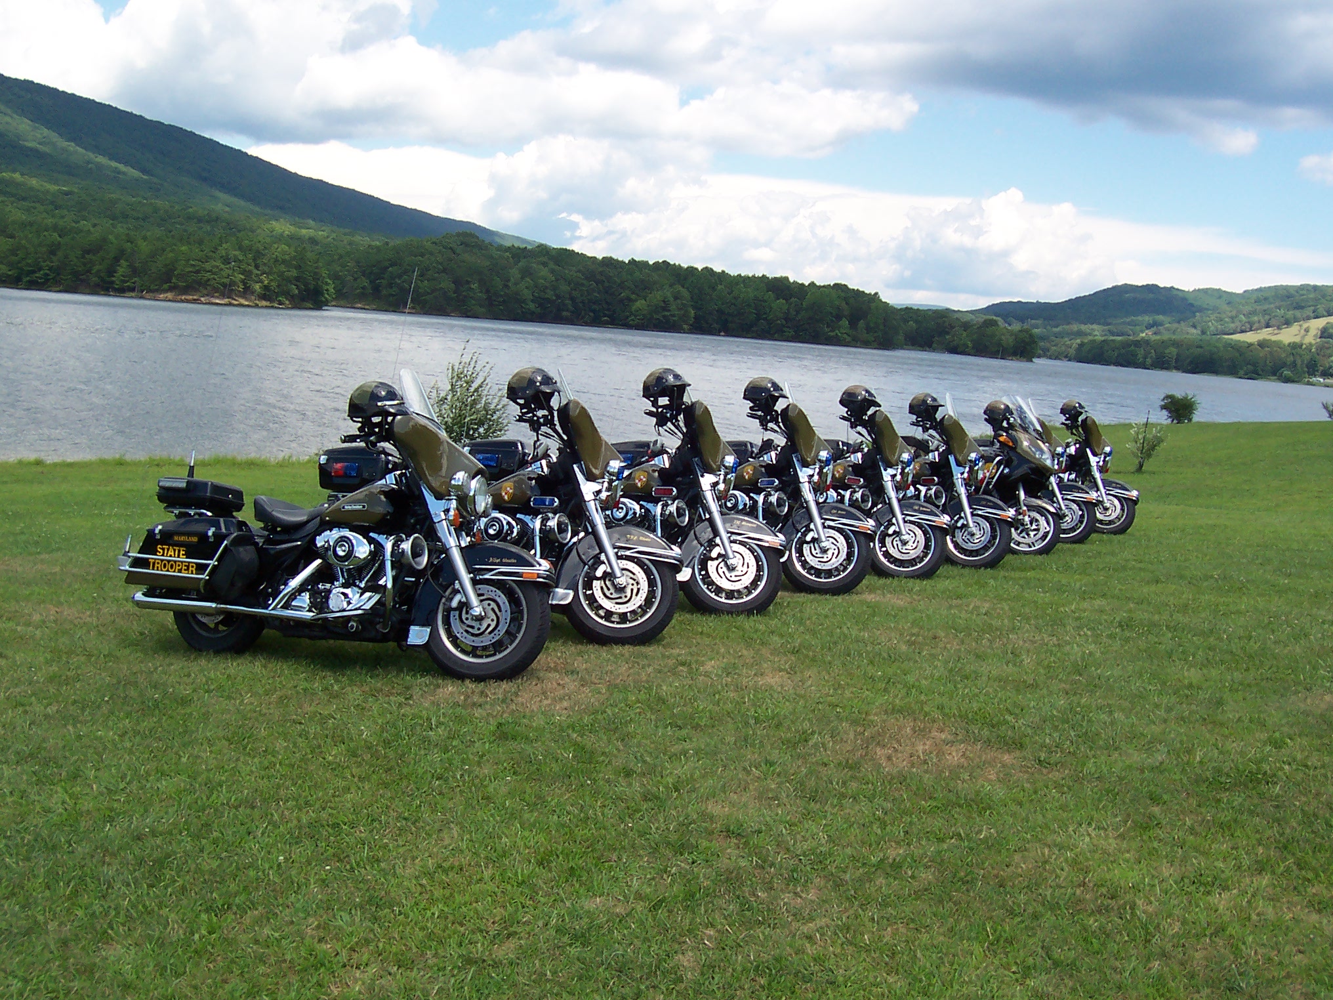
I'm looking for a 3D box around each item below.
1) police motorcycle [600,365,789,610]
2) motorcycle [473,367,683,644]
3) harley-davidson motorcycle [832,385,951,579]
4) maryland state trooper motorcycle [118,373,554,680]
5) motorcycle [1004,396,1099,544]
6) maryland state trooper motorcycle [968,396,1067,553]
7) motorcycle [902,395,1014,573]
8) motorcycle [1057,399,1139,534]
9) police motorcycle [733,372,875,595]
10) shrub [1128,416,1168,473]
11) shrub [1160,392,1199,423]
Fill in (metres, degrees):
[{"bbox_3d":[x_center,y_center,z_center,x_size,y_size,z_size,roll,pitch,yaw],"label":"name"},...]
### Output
[{"bbox_3d":[-0.245,-0.032,9.004,2.330,1.450,0.930,3,-1,31],"label":"police motorcycle"},{"bbox_3d":[-0.921,0.026,7.950,2.330,1.450,0.930,2,-1,27],"label":"motorcycle"},{"bbox_3d":[1.279,-0.124,11.195,2.330,1.450,0.930,4,-2,45],"label":"harley-davidson motorcycle"},{"bbox_3d":[-1.564,0.115,7.075,2.330,1.450,0.930,2,-1,25],"label":"maryland state trooper motorcycle"},{"bbox_3d":[3.608,-0.302,15.047,0.930,1.450,2.330,7,-1,-39],"label":"motorcycle"},{"bbox_3d":[2.910,-0.230,13.612,0.920,1.430,2.200,7,-1,-39],"label":"maryland state trooper motorcycle"},{"bbox_3d":[2.097,-0.160,12.350,0.930,1.450,2.330,7,-1,-39],"label":"motorcycle"},{"bbox_3d":[4.394,-0.358,16.281,0.930,1.450,2.330,7,-1,-41],"label":"motorcycle"},{"bbox_3d":[0.491,-0.107,10.082,2.330,1.450,0.930,3,-1,38],"label":"police motorcycle"},{"bbox_3d":[10.141,-1.184,30.000,0.830,1.200,0.830,5,7,0],"label":"shrub"},{"bbox_3d":[23.014,-4.140,64.000,1.700,1.400,1.600,5,7,0],"label":"shrub"}]

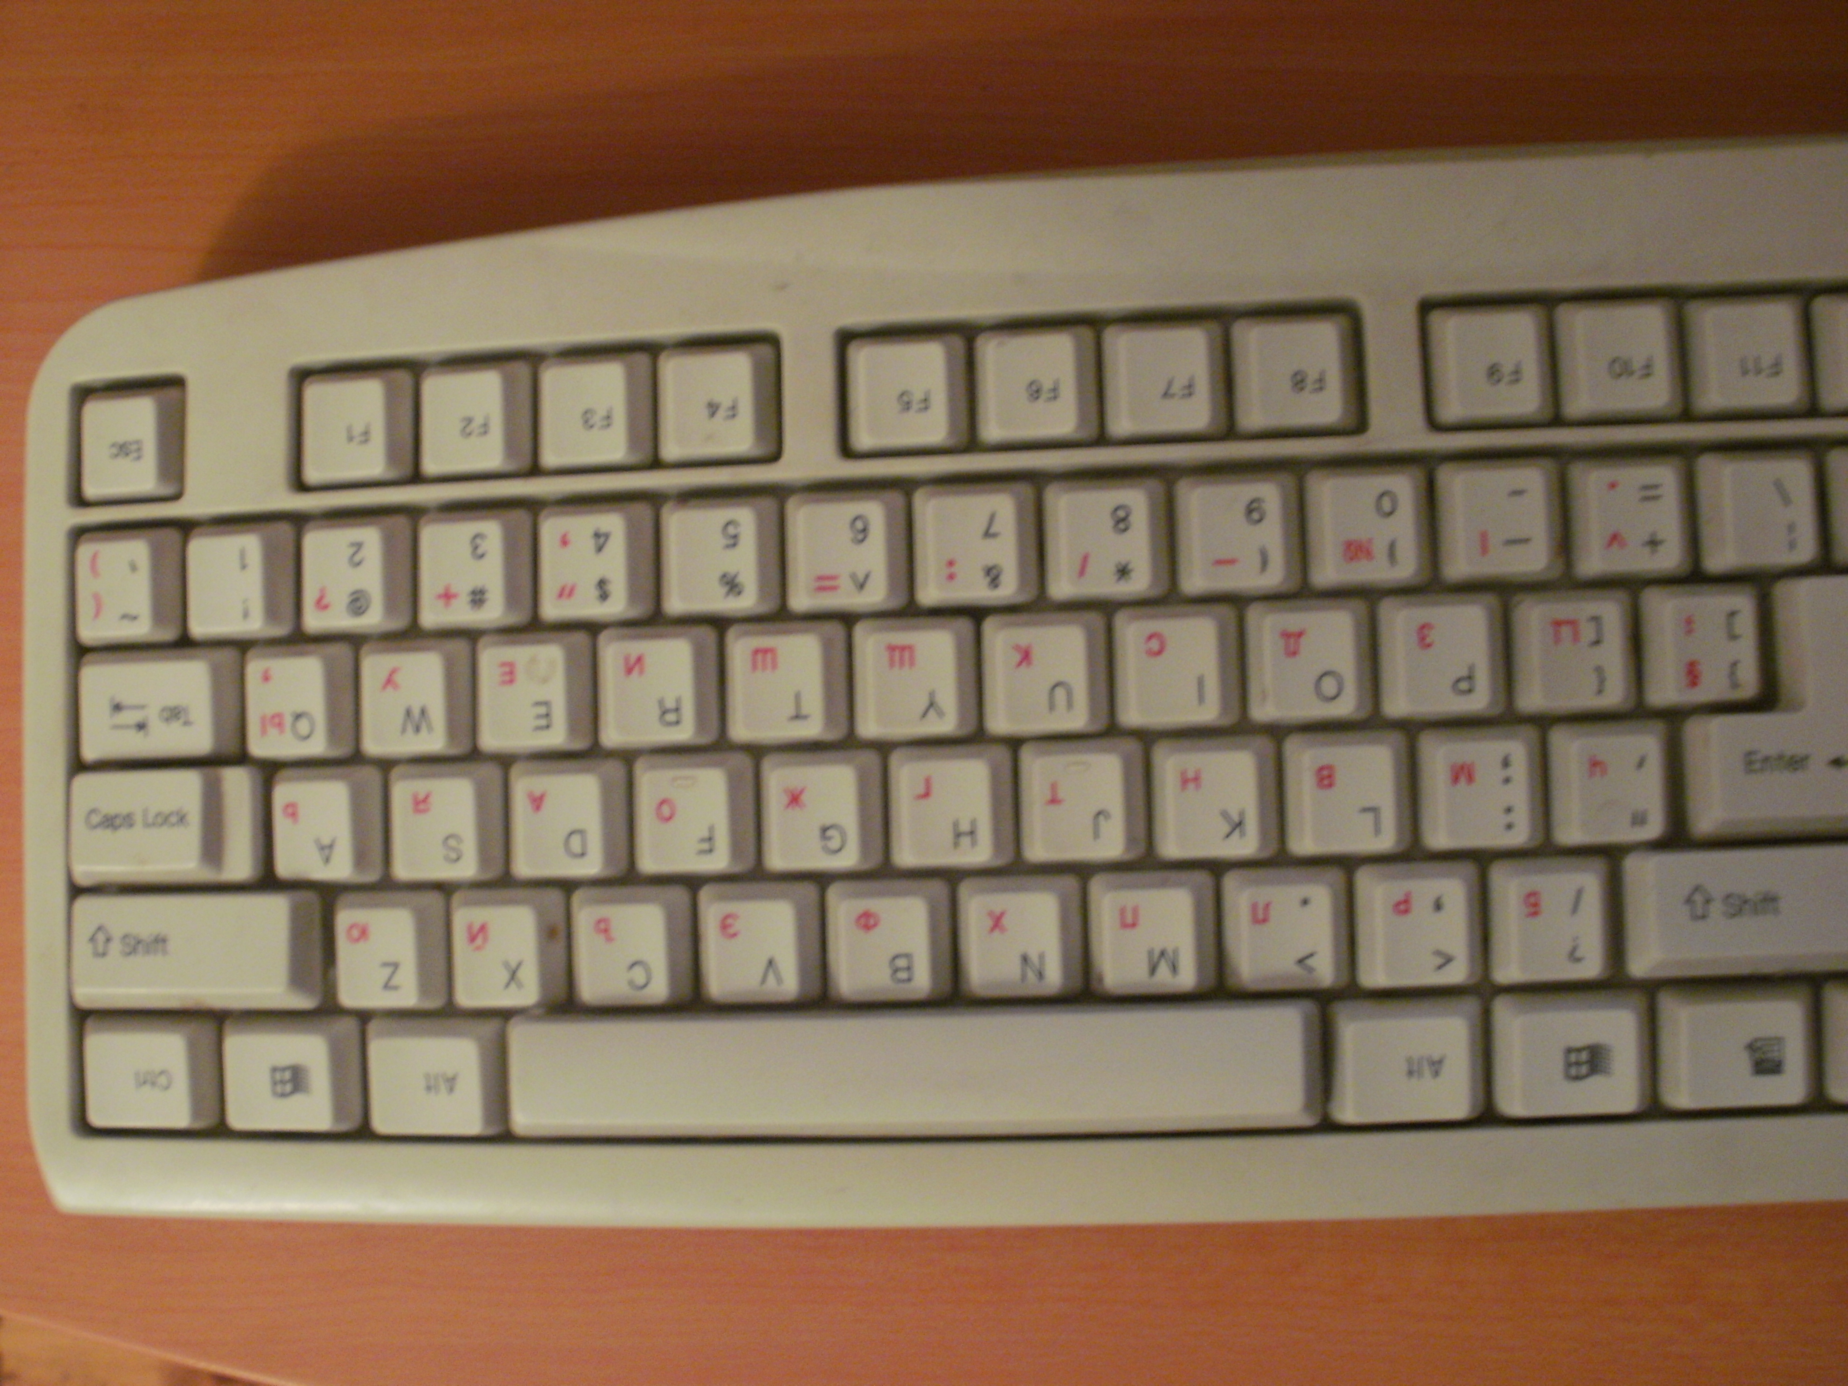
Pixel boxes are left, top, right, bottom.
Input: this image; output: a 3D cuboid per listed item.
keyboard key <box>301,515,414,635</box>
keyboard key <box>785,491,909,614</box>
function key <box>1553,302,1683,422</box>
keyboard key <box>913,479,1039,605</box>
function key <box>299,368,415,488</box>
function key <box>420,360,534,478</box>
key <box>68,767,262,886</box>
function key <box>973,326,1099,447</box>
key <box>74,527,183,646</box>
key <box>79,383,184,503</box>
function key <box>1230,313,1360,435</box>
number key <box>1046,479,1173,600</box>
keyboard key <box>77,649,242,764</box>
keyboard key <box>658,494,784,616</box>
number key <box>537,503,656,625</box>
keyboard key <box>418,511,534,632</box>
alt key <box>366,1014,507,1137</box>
[{"bbox_3d":[-0.086,-0.018,0.352,0.018,0.007,0.018,-2,86,7],"label":"keyboard key"},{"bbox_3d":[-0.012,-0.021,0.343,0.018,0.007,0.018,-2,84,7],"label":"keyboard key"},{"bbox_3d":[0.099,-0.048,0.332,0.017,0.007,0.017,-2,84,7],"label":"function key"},{"bbox_3d":[0.007,-0.022,0.345,0.018,0.008,0.018,-2,85,7],"label":"keyboard key"},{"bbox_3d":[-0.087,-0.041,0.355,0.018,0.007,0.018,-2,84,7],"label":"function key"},{"bbox_3d":[-0.069,-0.042,0.358,0.018,0.008,0.018,-2,85,7],"label":"function key"},{"bbox_3d":[-0.116,0.020,0.356,0.031,0.008,0.018,-2,85,7],"label":"key"},{"bbox_3d":[0.016,-0.045,0.342,0.018,0.007,0.018,-2,86,7],"label":"function key"},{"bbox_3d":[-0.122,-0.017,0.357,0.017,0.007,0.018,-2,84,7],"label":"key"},{"bbox_3d":[-0.124,-0.039,0.364,0.017,0.008,0.018,-2,85,7],"label":"key"},{"bbox_3d":[0.054,-0.047,0.343,0.018,0.008,0.018,-2,85,7],"label":"function key"},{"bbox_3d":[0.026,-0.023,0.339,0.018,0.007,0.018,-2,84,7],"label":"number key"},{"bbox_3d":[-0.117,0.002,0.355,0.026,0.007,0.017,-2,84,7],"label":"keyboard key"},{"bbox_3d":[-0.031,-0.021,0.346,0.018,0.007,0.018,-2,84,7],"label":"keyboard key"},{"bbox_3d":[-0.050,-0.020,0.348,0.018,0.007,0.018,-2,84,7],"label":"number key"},{"bbox_3d":[-0.068,-0.019,0.350,0.018,0.007,0.018,-2,86,7],"label":"keyboard key"},{"bbox_3d":[-0.073,0.057,0.345,0.022,0.007,0.018,-2,86,7],"label":"alt key"}]

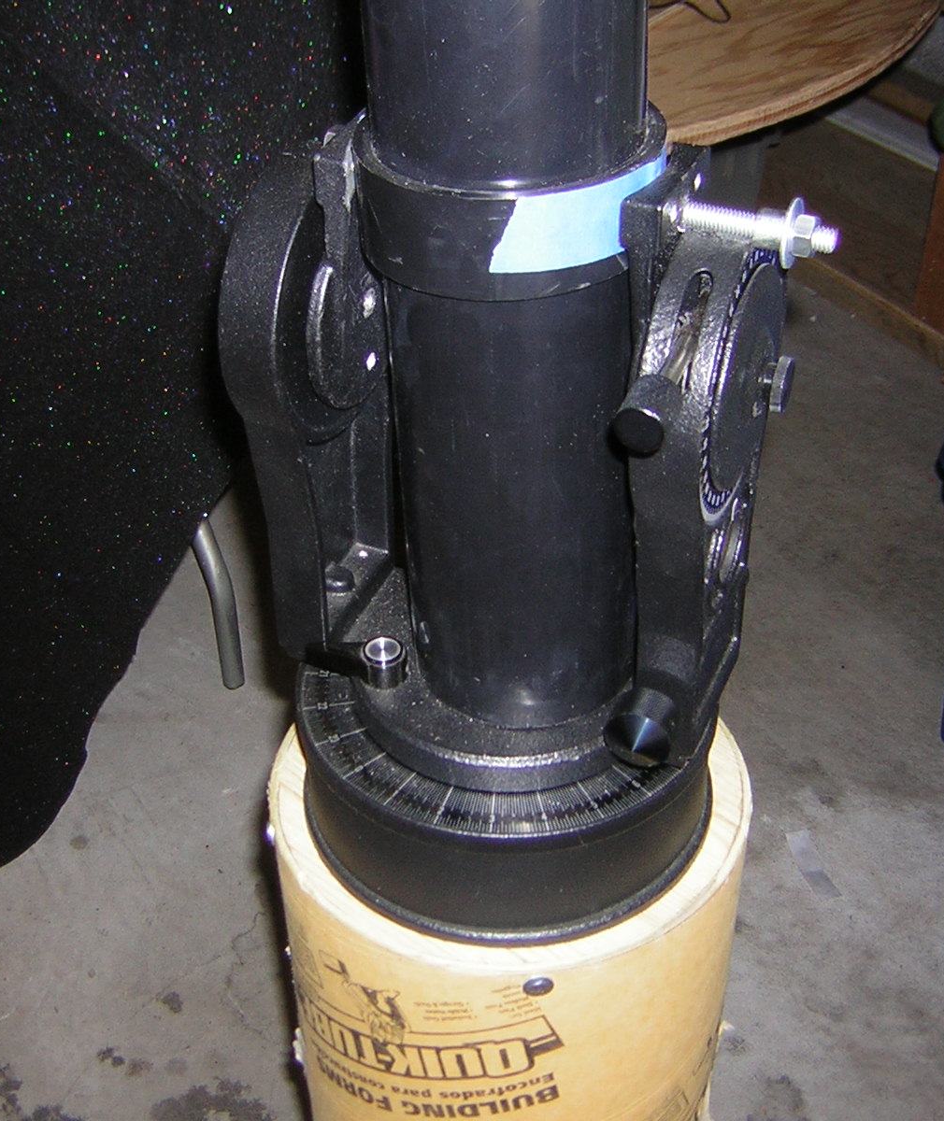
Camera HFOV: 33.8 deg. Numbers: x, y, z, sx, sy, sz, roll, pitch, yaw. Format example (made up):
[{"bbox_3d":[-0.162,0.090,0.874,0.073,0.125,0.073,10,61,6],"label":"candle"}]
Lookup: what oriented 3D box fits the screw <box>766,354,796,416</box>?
[{"bbox_3d":[0.102,-0.059,0.522,0.007,0.018,0.018,12,40,17],"label":"screw"}]

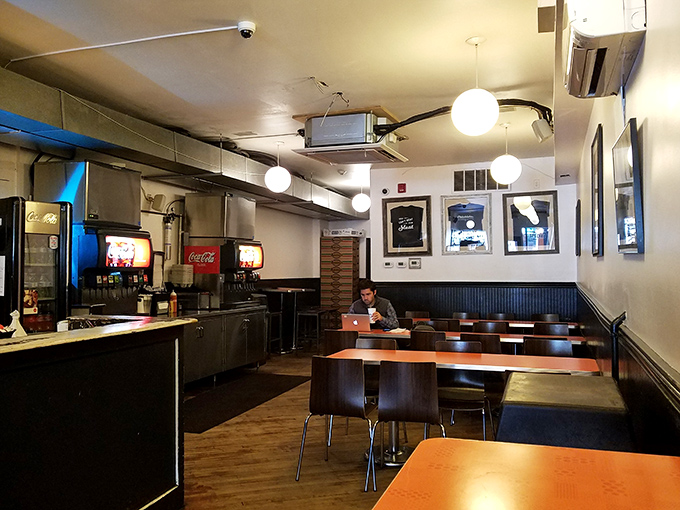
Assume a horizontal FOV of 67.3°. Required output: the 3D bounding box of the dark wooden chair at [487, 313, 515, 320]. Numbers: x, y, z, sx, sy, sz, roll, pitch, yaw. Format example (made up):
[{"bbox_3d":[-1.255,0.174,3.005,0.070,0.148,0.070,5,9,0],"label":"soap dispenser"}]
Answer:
[{"bbox_3d":[2.008,1.163,6.391,0.510,0.820,0.500,-1,-2,23],"label":"dark wooden chair"}]

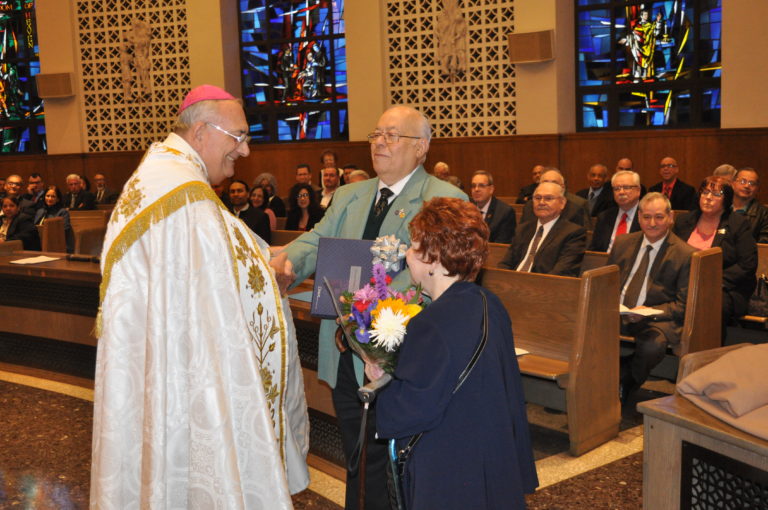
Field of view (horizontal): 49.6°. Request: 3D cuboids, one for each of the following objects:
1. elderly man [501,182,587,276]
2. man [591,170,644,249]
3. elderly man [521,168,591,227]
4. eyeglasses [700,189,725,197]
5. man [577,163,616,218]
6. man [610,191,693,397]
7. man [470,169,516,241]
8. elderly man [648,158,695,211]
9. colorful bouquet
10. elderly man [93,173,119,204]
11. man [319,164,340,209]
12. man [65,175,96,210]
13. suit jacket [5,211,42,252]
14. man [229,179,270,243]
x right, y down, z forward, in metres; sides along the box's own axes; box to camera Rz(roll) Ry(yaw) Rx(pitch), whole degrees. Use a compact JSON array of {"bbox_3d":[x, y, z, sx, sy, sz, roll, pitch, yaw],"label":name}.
[{"bbox_3d":[0.884,0.219,4.908,0.820,1.270,0.580,-8,9,-43],"label":"elderly man"},{"bbox_3d":[1.493,0.092,5.455,0.580,1.270,0.820,5,9,44],"label":"man"},{"bbox_3d":[1.094,0.067,5.920,0.760,1.342,0.550,-10,11,-43],"label":"elderly man"},{"bbox_3d":[2.062,-0.392,5.200,0.140,0.045,0.140,13,2,38],"label":"eyeglasses"},{"bbox_3d":[1.883,-0.175,7.612,0.540,1.294,0.760,6,11,43],"label":"man"},{"bbox_3d":[1.405,0.282,4.510,0.560,1.220,0.740,4,10,38],"label":"man"},{"bbox_3d":[0.690,-0.014,6.508,0.820,1.270,0.580,-8,9,-43],"label":"man"},{"bbox_3d":[2.630,-0.252,7.858,0.540,1.326,0.760,5,11,41],"label":"elderly man"},{"bbox_3d":[0.002,0.149,2.550,0.280,0.410,0.250,-1,8,5],"label":"colorful bouquet"},{"bbox_3d":[-4.241,-0.556,12.218,0.580,1.270,0.820,1,7,22],"label":"elderly man"},{"bbox_3d":[-0.653,-0.303,8.934,0.580,1.270,0.820,3,8,34],"label":"man"},{"bbox_3d":[-3.679,-0.313,10.016,0.540,1.293,0.760,0,8,12],"label":"man"},{"bbox_3d":[-3.495,-0.125,7.957,0.500,0.580,0.380,0,8,13],"label":"suit jacket"},{"bbox_3d":[-1.325,0.004,7.134,0.580,1.270,0.820,3,8,34],"label":"man"}]

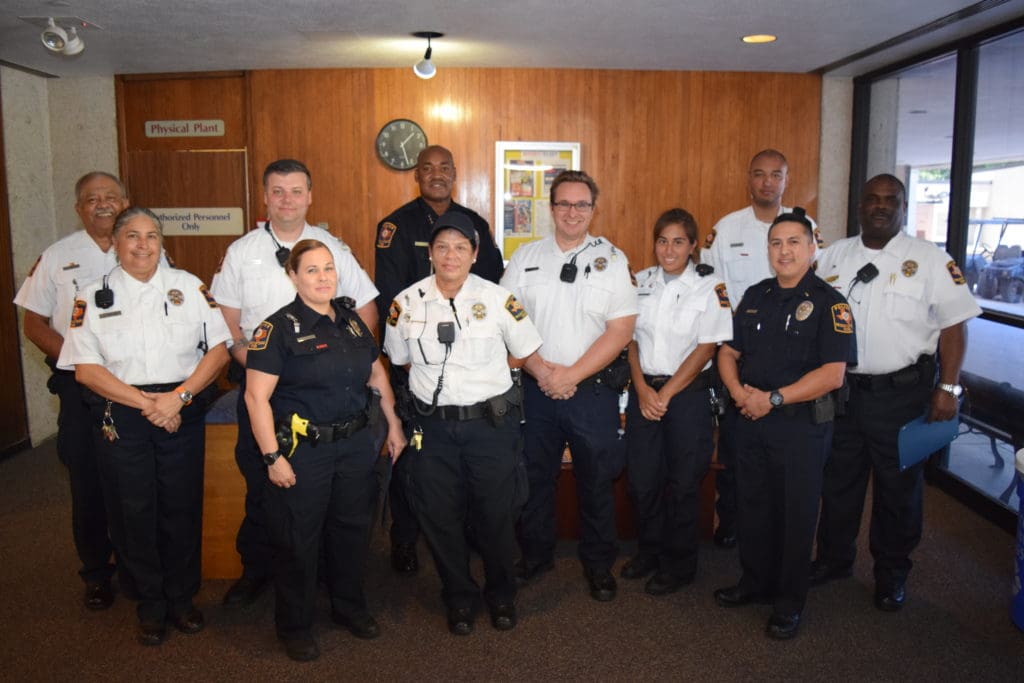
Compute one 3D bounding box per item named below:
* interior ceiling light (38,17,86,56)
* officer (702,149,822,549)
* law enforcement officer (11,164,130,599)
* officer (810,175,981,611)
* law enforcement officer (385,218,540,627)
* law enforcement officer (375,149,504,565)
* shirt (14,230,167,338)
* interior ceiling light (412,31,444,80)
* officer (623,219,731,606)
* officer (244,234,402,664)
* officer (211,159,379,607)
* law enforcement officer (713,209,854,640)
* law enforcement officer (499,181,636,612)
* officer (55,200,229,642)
[{"bbox_3d":[-2.487,-1.688,4.250,0.180,0.170,0.270,-1,9,-3],"label":"interior ceiling light"},{"bbox_3d":[1.183,0.037,3.712,0.580,1.901,0.380,2,9,15],"label":"officer"},{"bbox_3d":[-1.638,0.201,3.091,0.600,1.771,0.400,-4,10,-24],"label":"law enforcement officer"},{"bbox_3d":[1.528,0.196,3.168,0.640,1.759,0.420,4,10,24],"label":"officer"},{"bbox_3d":[-0.161,0.310,2.937,0.580,1.596,0.380,0,9,3],"label":"law enforcement officer"},{"bbox_3d":[-0.333,0.103,3.434,0.600,1.890,0.370,-2,9,-13],"label":"law enforcement officer"},{"bbox_3d":[-1.673,-0.174,3.100,0.590,0.570,0.310,-5,10,-28],"label":"shirt"},{"bbox_3d":[-0.498,-1.694,4.550,0.185,0.275,0.210,-2,9,-10],"label":"interior ceiling light"},{"bbox_3d":[0.703,0.256,3.284,0.470,1.630,0.370,6,11,33],"label":"officer"},{"bbox_3d":[-0.699,0.383,2.803,0.570,1.540,0.420,-8,12,-40],"label":"officer"},{"bbox_3d":[-0.863,0.178,3.117,0.630,1.809,0.400,-2,9,-15],"label":"officer"},{"bbox_3d":[1.037,0.309,2.945,0.540,1.630,0.430,8,12,42],"label":"law enforcement officer"},{"bbox_3d":[0.236,0.192,3.213,0.580,1.780,0.420,2,9,15],"label":"law enforcement officer"},{"bbox_3d":[-1.330,0.309,2.852,0.570,1.624,0.400,-5,10,-28],"label":"officer"}]

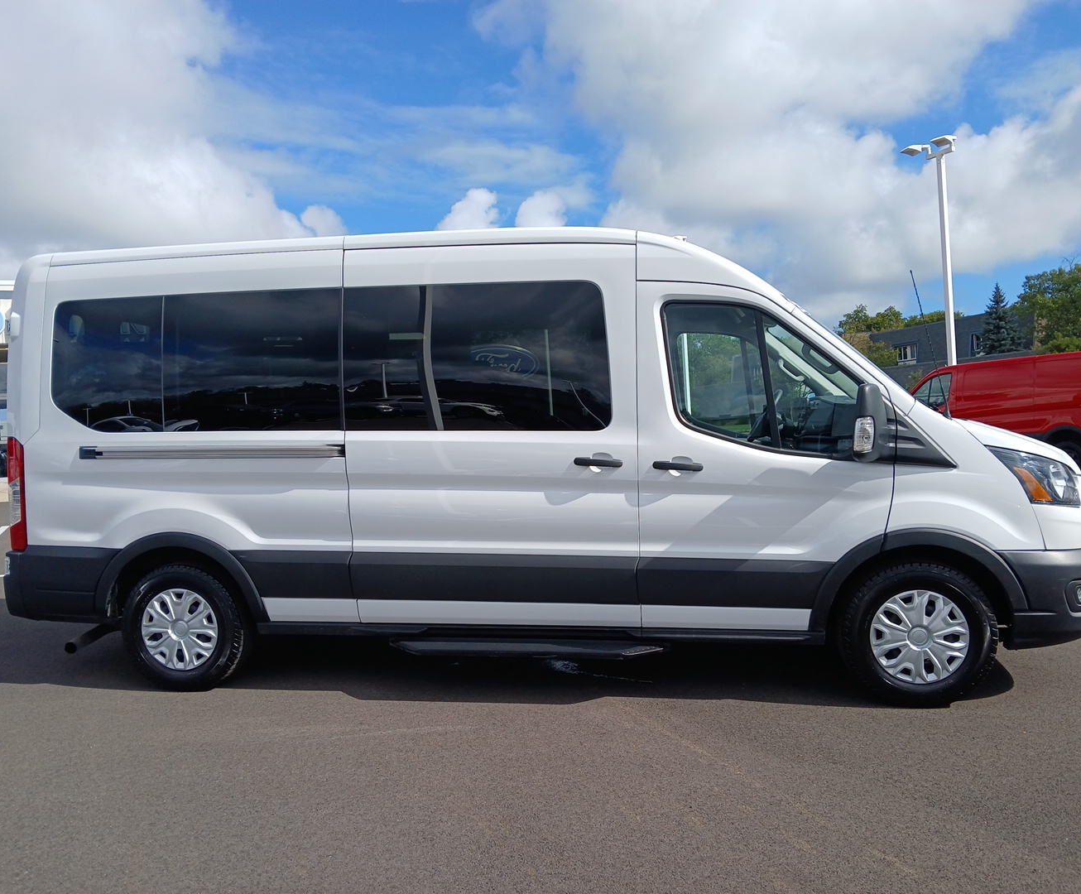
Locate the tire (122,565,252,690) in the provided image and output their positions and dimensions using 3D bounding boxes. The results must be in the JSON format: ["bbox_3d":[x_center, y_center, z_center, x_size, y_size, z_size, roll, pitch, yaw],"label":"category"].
[{"bbox_3d":[-1.895,0.953,4.841,0.690,0.690,0.225,-1,2,8],"label":"tire"}]

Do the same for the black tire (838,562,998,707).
[{"bbox_3d":[1.786,0.874,4.284,0.700,0.690,0.240,-1,2,9],"label":"black tire"}]

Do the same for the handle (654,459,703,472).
[{"bbox_3d":[0.656,0.091,4.268,0.237,0.048,0.060,-1,2,8],"label":"handle"}]

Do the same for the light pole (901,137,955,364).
[{"bbox_3d":[9.096,-3.332,20.600,1.000,7.550,1.200,-4,1,-45],"label":"light pole"}]

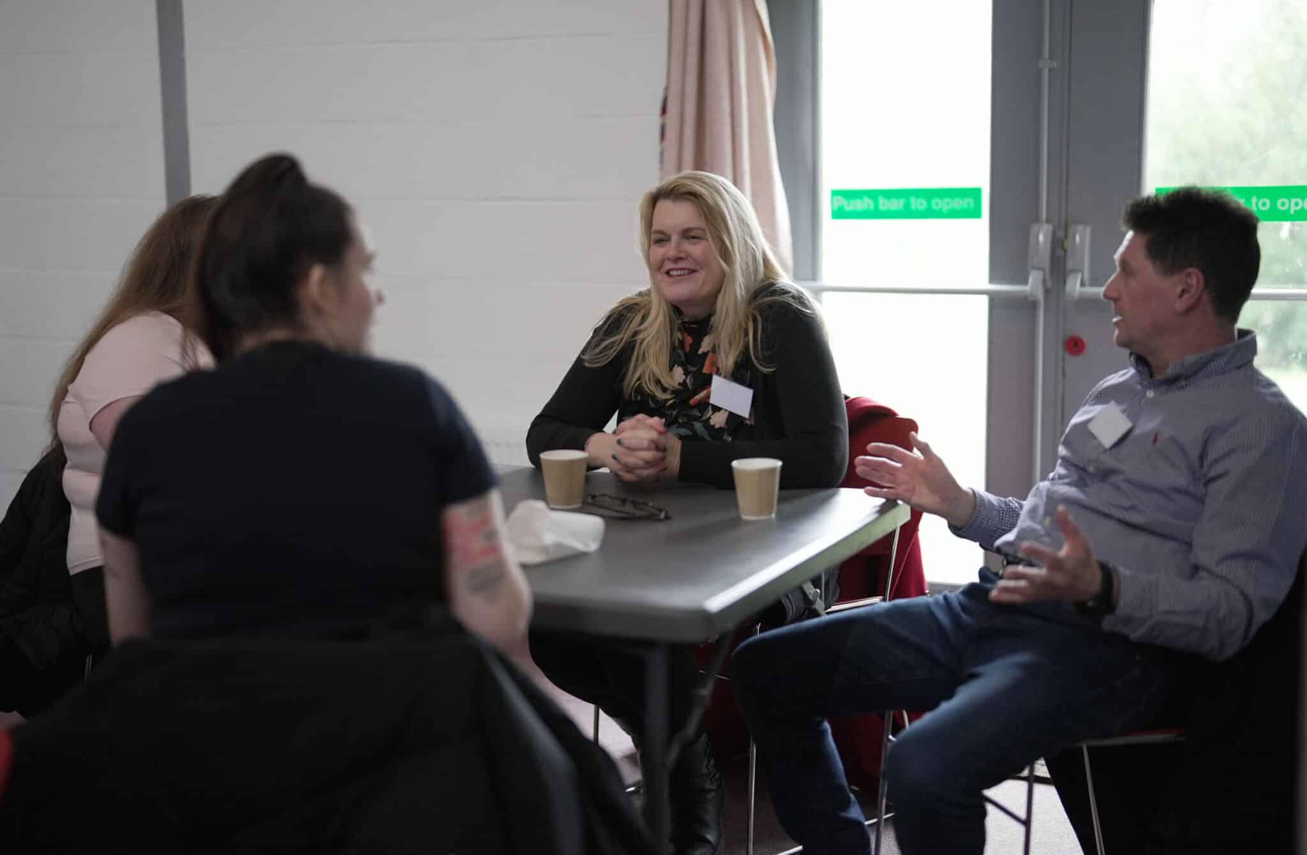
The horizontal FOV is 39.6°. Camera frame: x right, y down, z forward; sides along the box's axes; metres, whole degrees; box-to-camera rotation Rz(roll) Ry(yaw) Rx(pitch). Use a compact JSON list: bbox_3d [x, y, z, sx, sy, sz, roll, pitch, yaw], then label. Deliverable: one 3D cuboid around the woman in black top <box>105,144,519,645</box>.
[{"bbox_3d":[-0.329,0.315,2.329,0.500,1.325,0.720,1,9,12],"label":"woman in black top"}]

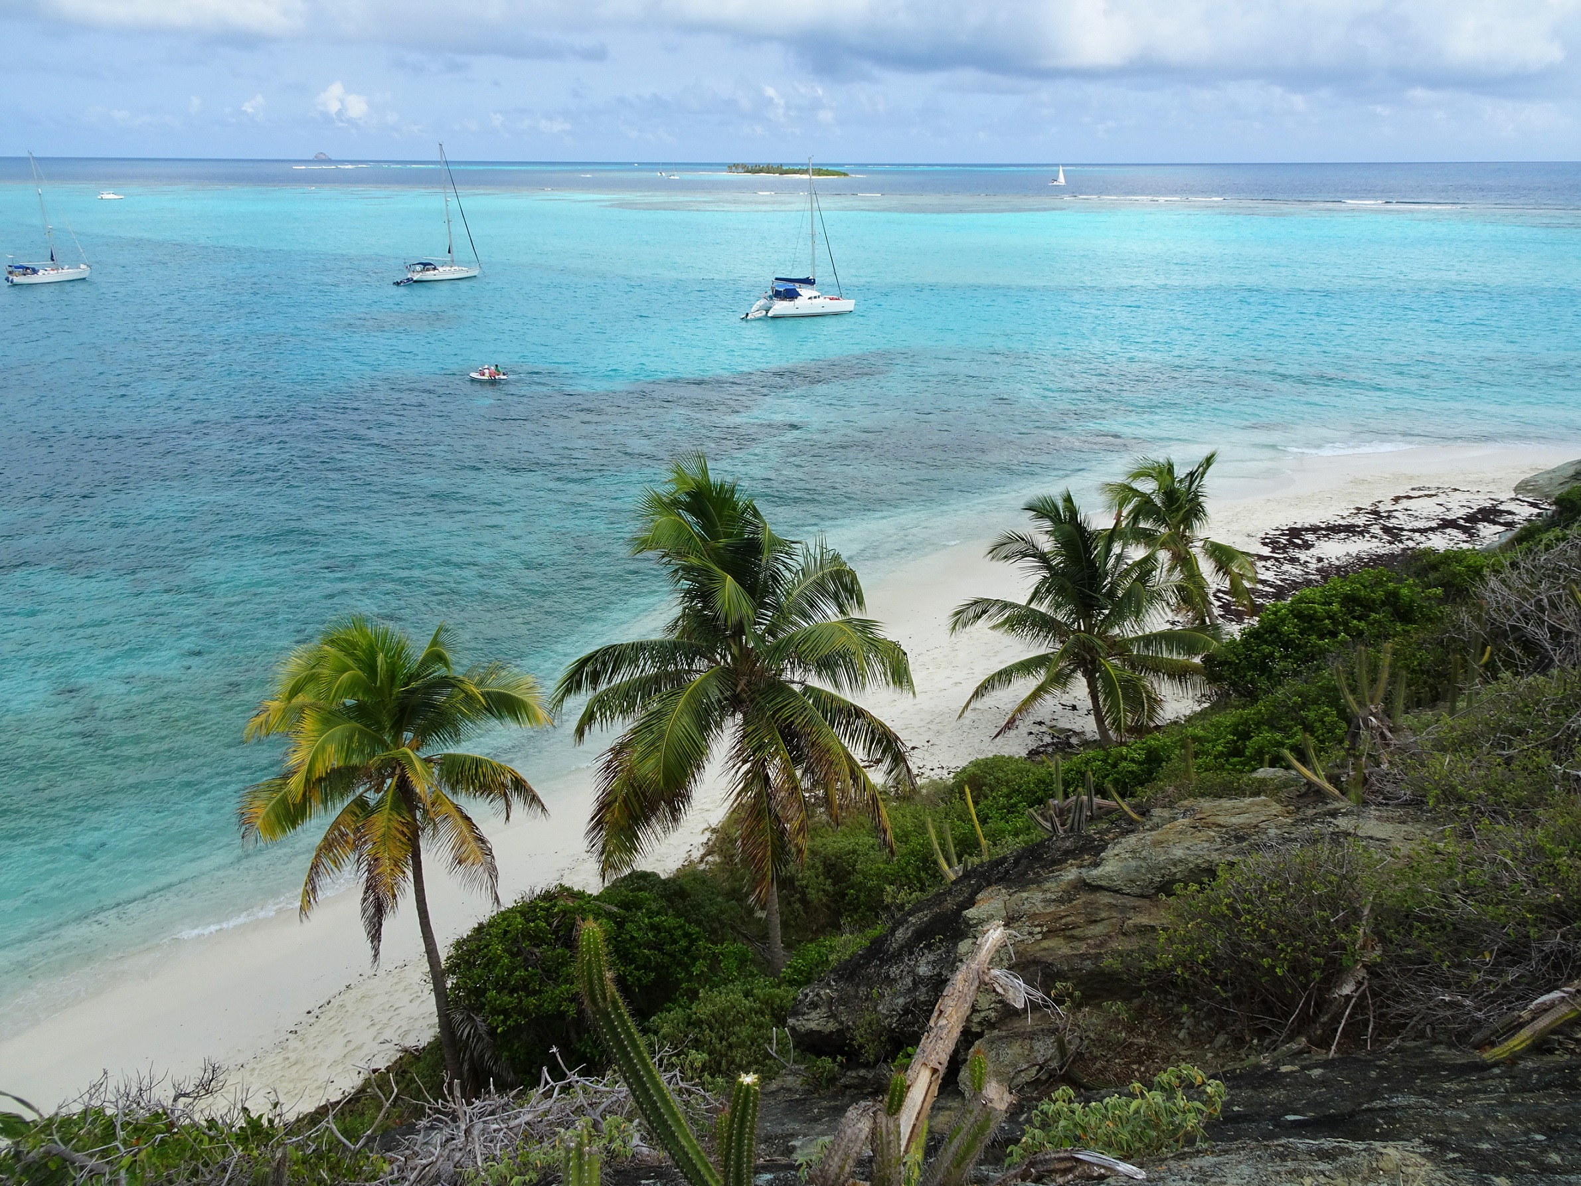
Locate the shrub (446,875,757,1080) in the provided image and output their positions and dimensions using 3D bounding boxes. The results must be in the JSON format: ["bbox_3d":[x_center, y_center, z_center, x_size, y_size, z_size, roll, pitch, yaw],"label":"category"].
[{"bbox_3d":[-3.373,6.822,19.500,5.400,3.100,4.200,0,21,0],"label":"shrub"}]

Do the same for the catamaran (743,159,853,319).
[{"bbox_3d":[1.085,-42.420,130.741,11.800,17.600,6.300,-11,24,-25],"label":"catamaran"}]

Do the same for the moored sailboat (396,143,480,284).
[{"bbox_3d":[-53.545,-57.635,167.022,4.000,19.200,12.200,20,29,40],"label":"moored sailboat"}]

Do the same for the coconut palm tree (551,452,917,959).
[{"bbox_3d":[-0.970,2.495,18.972,6.144,9.883,5.837,0,21,0],"label":"coconut palm tree"}]

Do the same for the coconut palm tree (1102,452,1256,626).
[{"bbox_3d":[13.394,-1.772,38.013,5.365,6.161,5.365,0,21,0],"label":"coconut palm tree"}]

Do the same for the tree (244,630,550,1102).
[{"bbox_3d":[-6.047,4.416,17.063,4.736,8.684,4.736,0,21,0],"label":"tree"}]

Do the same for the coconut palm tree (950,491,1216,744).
[{"bbox_3d":[7.910,0.817,29.894,7.178,7.255,7.178,0,21,0],"label":"coconut palm tree"}]

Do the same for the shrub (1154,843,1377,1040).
[{"bbox_3d":[2.166,1.569,5.000,1.050,0.820,0.850,0,21,0],"label":"shrub"}]

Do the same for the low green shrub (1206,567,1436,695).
[{"bbox_3d":[16.007,1.208,33.000,6.900,3.300,5.000,0,21,0],"label":"low green shrub"}]

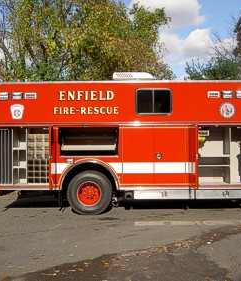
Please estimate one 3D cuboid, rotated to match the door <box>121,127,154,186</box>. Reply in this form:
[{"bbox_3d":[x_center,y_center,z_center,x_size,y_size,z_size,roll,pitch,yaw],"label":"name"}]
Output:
[{"bbox_3d":[0.429,0.388,8.930,0.770,1.450,0.060,0,-1,0],"label":"door"}]

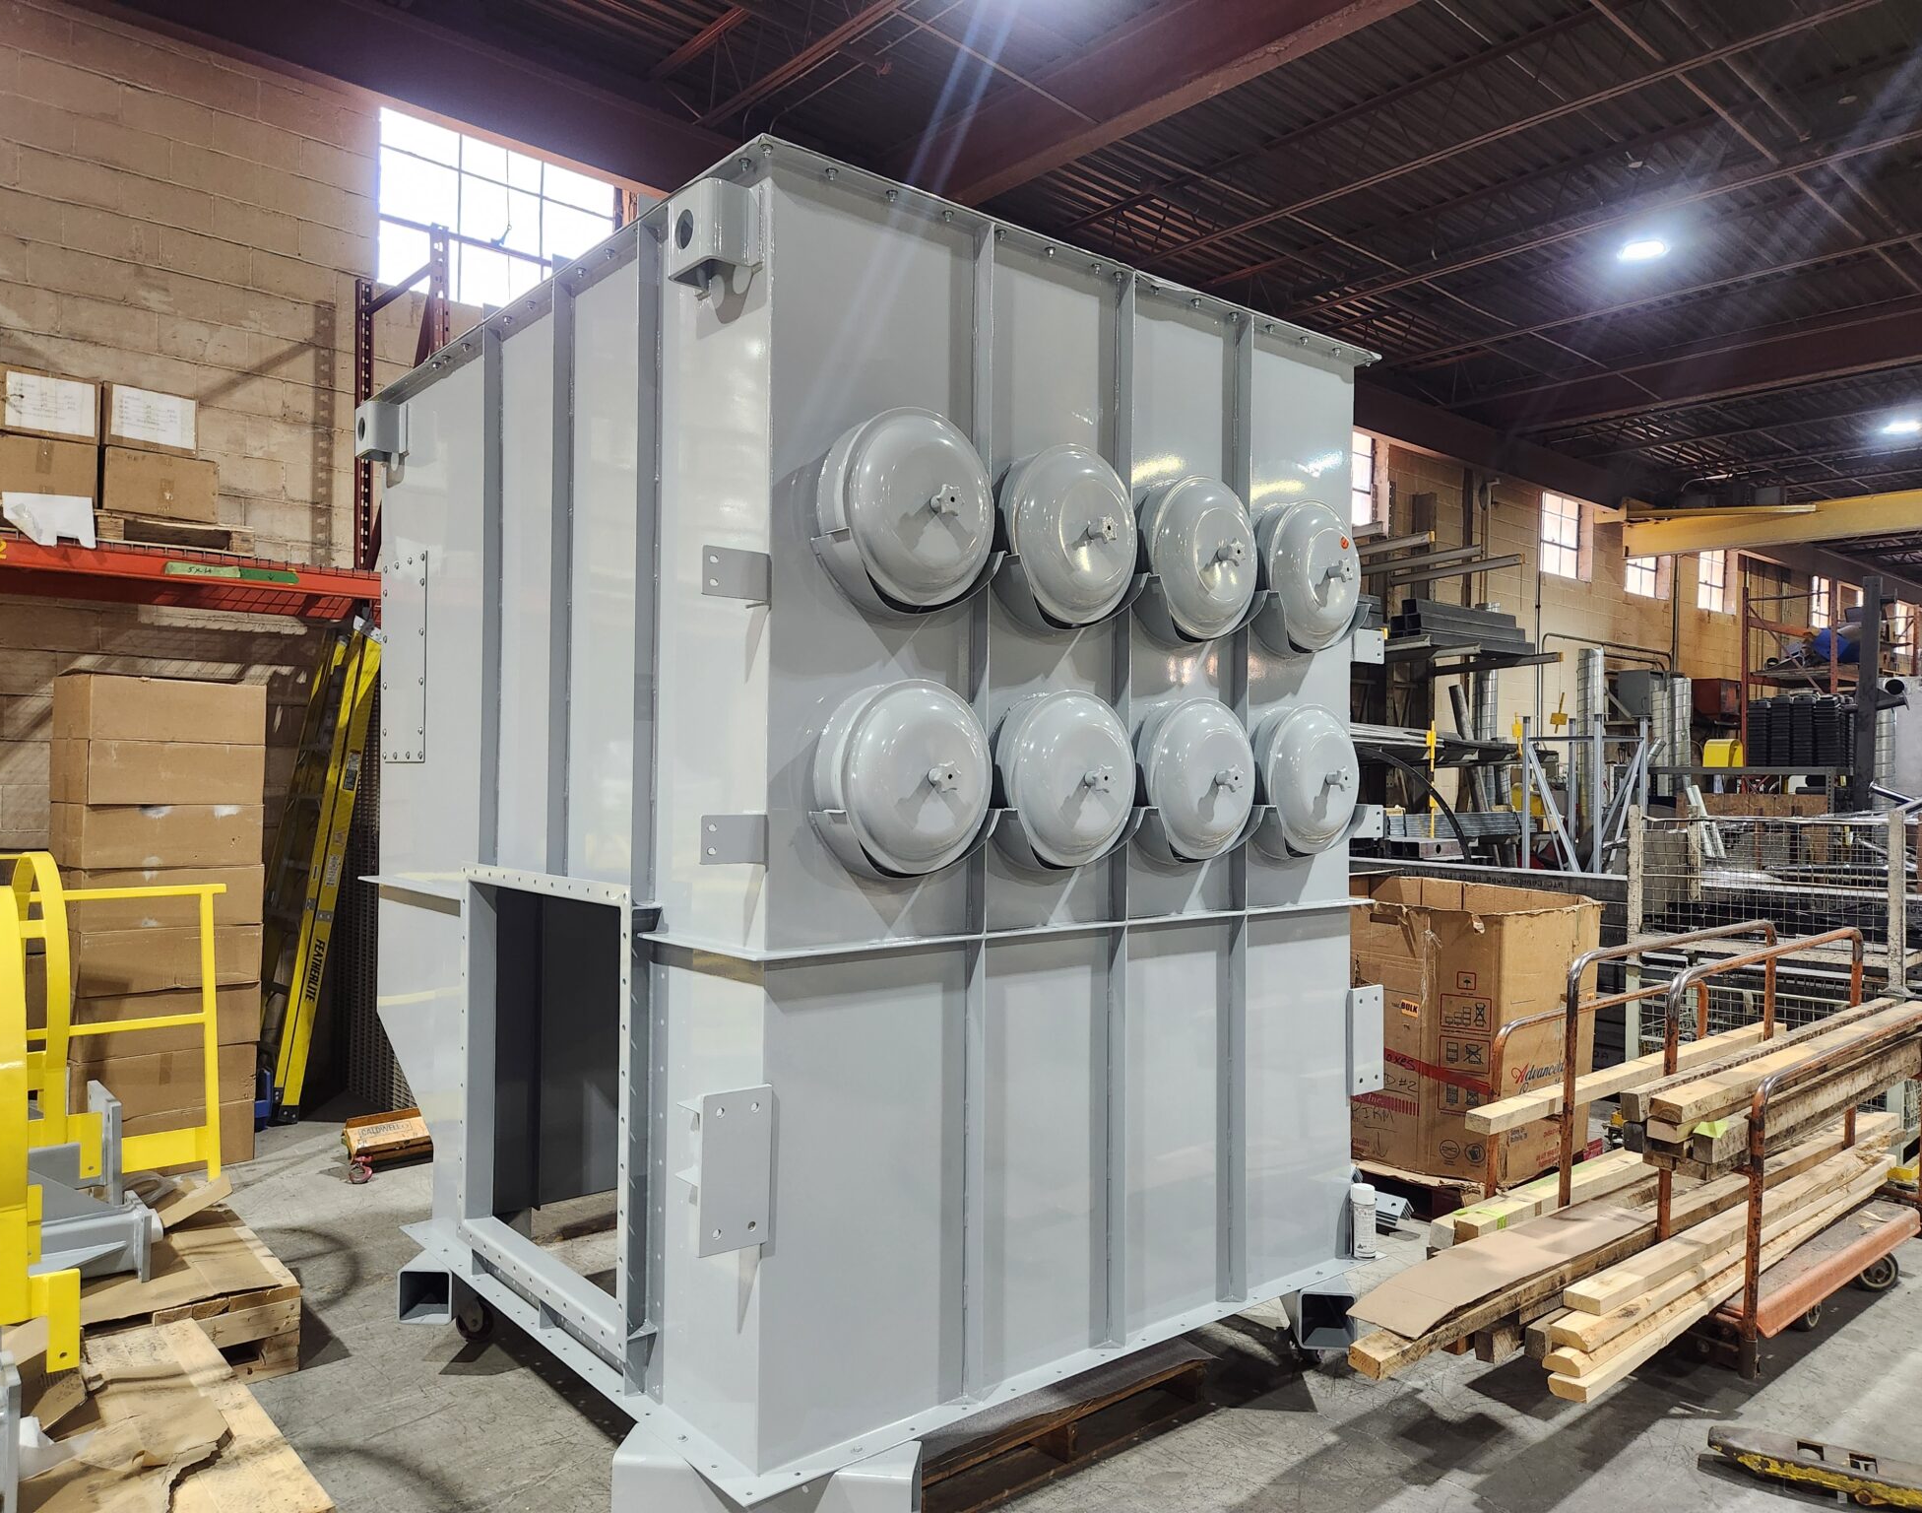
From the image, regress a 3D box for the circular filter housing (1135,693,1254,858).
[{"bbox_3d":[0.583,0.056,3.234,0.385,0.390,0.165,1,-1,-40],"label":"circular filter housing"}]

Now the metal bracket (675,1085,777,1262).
[{"bbox_3d":[-0.460,0.784,2.573,0.157,0.300,0.122,1,-1,-40],"label":"metal bracket"}]

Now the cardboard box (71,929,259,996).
[{"bbox_3d":[-3.330,0.820,5.580,0.645,0.250,0.430,1,-1,-44],"label":"cardboard box"}]

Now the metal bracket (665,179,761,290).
[{"bbox_3d":[-0.511,-1.046,2.698,0.098,0.157,0.265,1,-1,-40],"label":"metal bracket"}]

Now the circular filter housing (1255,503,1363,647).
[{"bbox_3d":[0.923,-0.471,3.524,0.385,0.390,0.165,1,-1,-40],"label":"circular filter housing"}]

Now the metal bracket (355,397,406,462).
[{"bbox_3d":[-1.848,-1.036,4.276,0.098,0.157,0.260,1,-1,-40],"label":"metal bracket"}]

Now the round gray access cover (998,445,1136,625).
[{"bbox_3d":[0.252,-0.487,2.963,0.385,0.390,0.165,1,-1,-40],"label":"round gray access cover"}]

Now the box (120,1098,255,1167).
[{"bbox_3d":[-3.336,1.555,5.520,0.485,0.248,0.638,0,-1,45],"label":"box"}]

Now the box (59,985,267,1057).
[{"bbox_3d":[-3.316,1.060,5.543,0.638,0.248,0.485,1,-1,-43],"label":"box"}]

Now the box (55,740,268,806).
[{"bbox_3d":[-3.308,0.071,5.541,0.430,0.248,0.645,0,-1,41],"label":"box"}]

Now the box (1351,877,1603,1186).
[{"bbox_3d":[2.065,1.120,5.870,1.030,1.010,1.200,0,-1,43],"label":"box"}]

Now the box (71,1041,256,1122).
[{"bbox_3d":[-3.328,1.308,5.522,0.485,0.248,0.638,0,-1,44],"label":"box"}]

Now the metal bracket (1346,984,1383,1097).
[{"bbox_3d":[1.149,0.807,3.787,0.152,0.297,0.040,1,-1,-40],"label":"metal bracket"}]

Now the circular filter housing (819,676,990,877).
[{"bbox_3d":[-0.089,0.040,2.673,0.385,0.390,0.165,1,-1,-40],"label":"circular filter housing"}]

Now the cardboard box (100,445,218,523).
[{"bbox_3d":[-3.350,-1.087,5.530,0.400,0.250,0.400,1,-1,-44],"label":"cardboard box"}]

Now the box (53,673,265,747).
[{"bbox_3d":[-3.296,-0.178,5.524,0.485,0.248,0.638,0,-1,42],"label":"box"}]

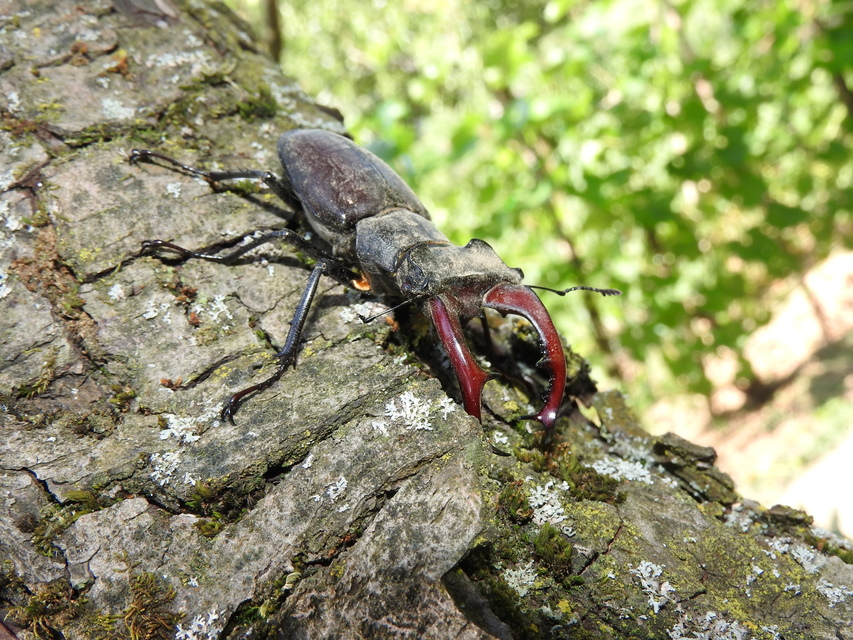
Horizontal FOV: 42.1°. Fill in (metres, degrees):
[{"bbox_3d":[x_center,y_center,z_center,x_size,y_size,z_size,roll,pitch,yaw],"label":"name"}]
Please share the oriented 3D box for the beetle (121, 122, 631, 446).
[{"bbox_3d":[-0.009,-0.010,0.173,0.064,0.022,0.074,-11,46,-47],"label":"beetle"}]

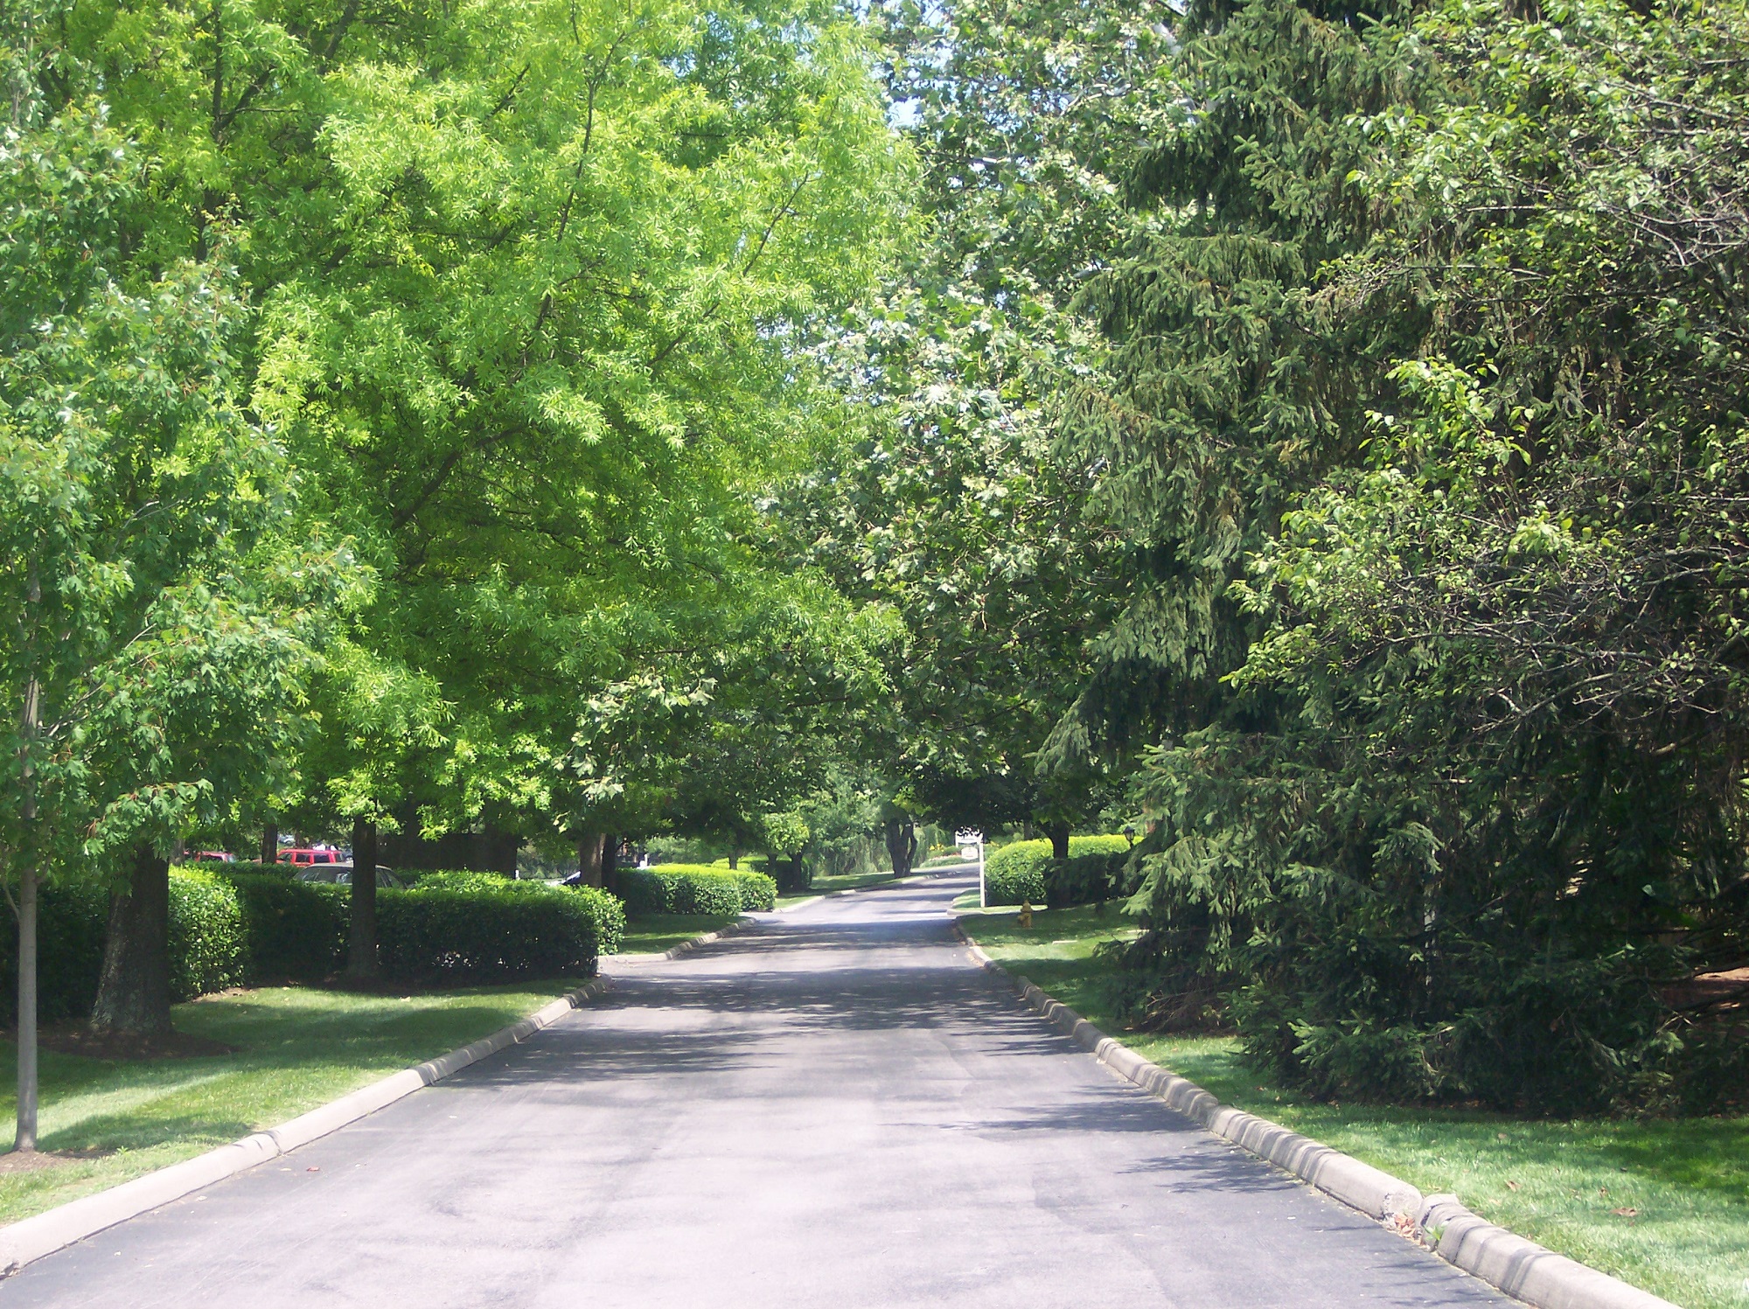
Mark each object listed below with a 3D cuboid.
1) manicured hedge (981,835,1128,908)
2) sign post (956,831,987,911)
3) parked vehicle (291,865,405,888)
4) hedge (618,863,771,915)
[{"bbox_3d":[6.150,6.910,101.300,5.300,2.200,2.100,0,-4,0],"label":"manicured hedge"},{"bbox_3d":[3.000,6.660,99.000,0.960,2.490,0.140,0,-4,0],"label":"sign post"},{"bbox_3d":[-12.950,5.900,79.000,4.650,1.430,1.780,0,-4,0],"label":"parked vehicle"},{"bbox_3d":[-5.690,7.300,98.500,5.100,1.500,2.400,0,-4,0],"label":"hedge"}]

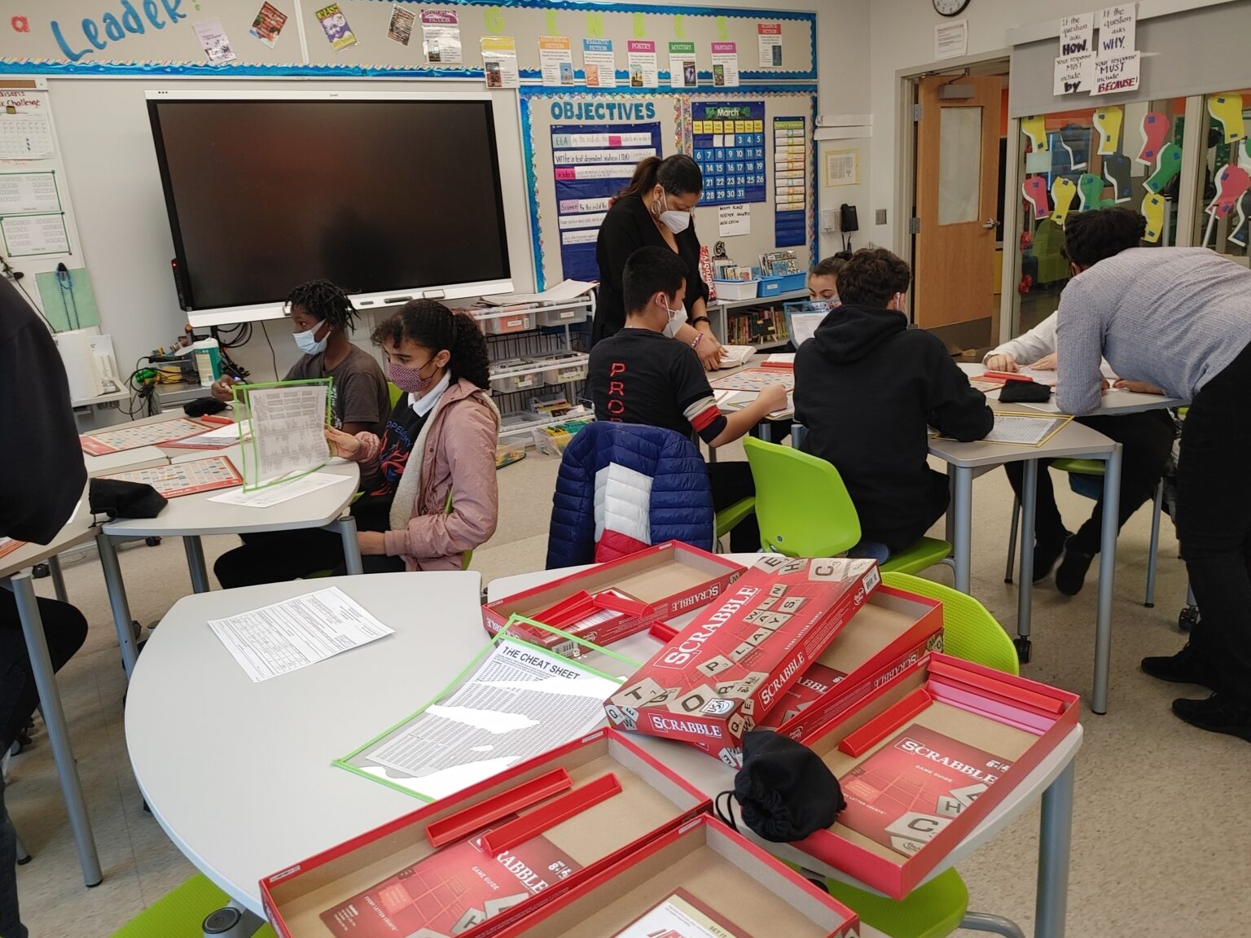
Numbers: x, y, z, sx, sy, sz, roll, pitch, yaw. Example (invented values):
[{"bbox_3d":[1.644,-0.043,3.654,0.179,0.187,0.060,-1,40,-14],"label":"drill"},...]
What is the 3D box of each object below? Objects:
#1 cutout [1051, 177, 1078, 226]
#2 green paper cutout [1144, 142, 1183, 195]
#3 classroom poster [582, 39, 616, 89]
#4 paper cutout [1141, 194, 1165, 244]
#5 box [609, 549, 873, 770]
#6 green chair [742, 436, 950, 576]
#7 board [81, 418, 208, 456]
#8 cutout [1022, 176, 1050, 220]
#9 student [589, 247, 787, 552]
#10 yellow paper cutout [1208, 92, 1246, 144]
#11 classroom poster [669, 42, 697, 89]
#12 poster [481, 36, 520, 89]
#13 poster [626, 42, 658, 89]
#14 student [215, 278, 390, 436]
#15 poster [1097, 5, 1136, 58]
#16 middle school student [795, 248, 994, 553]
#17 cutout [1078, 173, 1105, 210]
[{"bbox_3d":[2.807,-1.715,6.017,0.010,0.300,0.185,-12,17,-27],"label":"cutout"},{"bbox_3d":[3.163,-1.764,5.527,0.006,0.290,0.190,-14,38,-30],"label":"green paper cutout"},{"bbox_3d":[-0.169,-2.648,6.143,0.218,0.285,0.010,-12,17,-27],"label":"classroom poster"},{"bbox_3d":[3.110,-1.471,5.536,0.010,0.285,0.135,-12,17,-27],"label":"paper cutout"},{"bbox_3d":[0.166,0.223,1.231,0.186,0.039,0.395,-5,19,42],"label":"box"},{"bbox_3d":[0.588,0.277,2.423,0.520,0.780,0.470,-12,18,-27],"label":"green chair"},{"bbox_3d":[-1.631,-0.114,3.170,0.372,0.008,0.365,-16,19,-37],"label":"board"},{"bbox_3d":[2.703,-1.786,6.188,0.010,0.265,0.200,-12,17,-27],"label":"cutout"},{"bbox_3d":[0.185,-0.036,2.829,0.500,1.220,0.640,5,18,30],"label":"student"},{"bbox_3d":[3.182,-1.854,4.973,0.010,0.256,0.201,-13,18,-29],"label":"yellow paper cutout"},{"bbox_3d":[0.385,-2.665,6.186,0.219,0.281,0.008,-14,18,-30],"label":"classroom poster"},{"bbox_3d":[-0.776,-2.524,5.825,0.222,0.292,0.010,-12,17,-27],"label":"poster"},{"bbox_3d":[0.115,-2.594,6.026,0.219,0.281,0.008,-14,18,-30],"label":"poster"},{"bbox_3d":[-1.097,-0.073,3.429,0.660,1.200,0.520,-13,18,-30],"label":"student"},{"bbox_3d":[2.833,-2.526,5.421,0.010,0.280,0.218,-12,17,-27],"label":"poster"},{"bbox_3d":[0.712,0.024,2.531,0.500,1.190,0.630,8,19,37],"label":"middle school student"},{"bbox_3d":[2.933,-1.735,5.923,0.006,0.243,0.178,-14,18,-30],"label":"cutout"}]

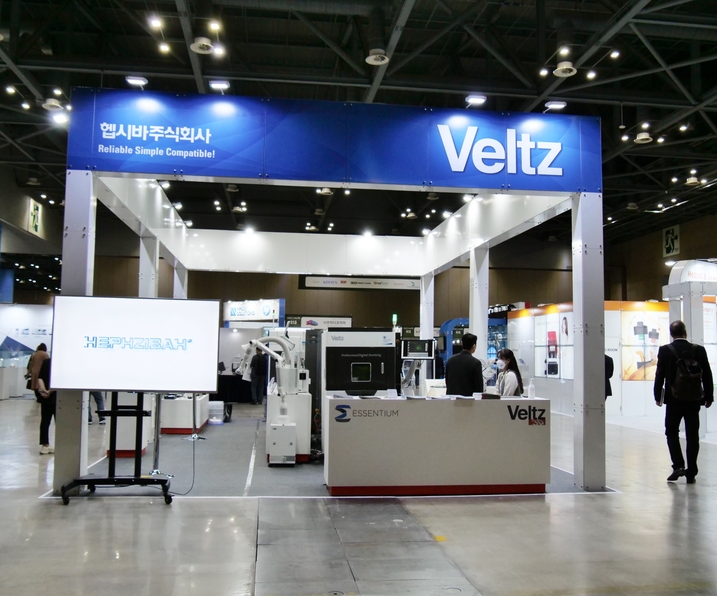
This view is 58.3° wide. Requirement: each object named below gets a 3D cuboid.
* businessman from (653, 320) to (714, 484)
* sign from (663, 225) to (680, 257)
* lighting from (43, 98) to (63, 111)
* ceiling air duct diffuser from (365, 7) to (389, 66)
[{"bbox_3d":[3.589,1.154,7.100,0.610,1.780,0.450,-1,-5,16],"label":"businessman"},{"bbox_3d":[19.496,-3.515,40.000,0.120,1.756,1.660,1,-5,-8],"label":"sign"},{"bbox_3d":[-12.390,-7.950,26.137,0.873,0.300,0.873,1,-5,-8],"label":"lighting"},{"bbox_3d":[0.577,-8.024,19.554,0.740,1.650,0.740,1,-5,0],"label":"ceiling air duct diffuser"}]

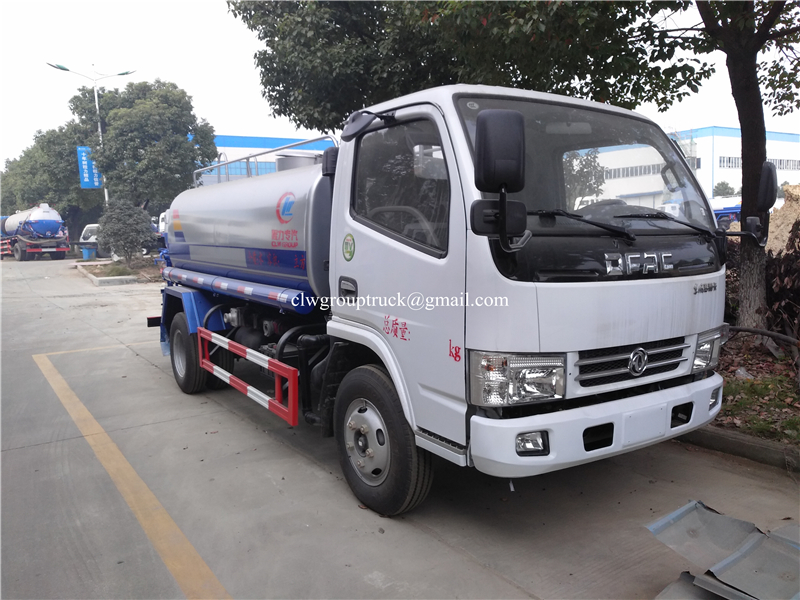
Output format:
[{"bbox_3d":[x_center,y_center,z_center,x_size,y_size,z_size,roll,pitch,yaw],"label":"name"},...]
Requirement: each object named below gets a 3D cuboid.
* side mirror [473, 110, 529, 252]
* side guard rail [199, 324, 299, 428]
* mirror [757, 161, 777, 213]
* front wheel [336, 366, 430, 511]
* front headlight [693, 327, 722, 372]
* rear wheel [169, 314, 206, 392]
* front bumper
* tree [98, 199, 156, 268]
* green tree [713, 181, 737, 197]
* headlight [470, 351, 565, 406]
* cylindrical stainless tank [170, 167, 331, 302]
[{"bbox_3d":[0.353,-0.419,2.247,0.220,0.510,0.150,-1,6,-14],"label":"side mirror"},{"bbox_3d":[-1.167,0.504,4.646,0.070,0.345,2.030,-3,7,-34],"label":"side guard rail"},{"bbox_3d":[2.034,-0.623,3.443,0.090,0.270,0.180,6,8,43],"label":"mirror"},{"bbox_3d":[-0.109,0.771,3.451,0.205,0.790,0.790,-3,7,-34],"label":"front wheel"},{"bbox_3d":[1.621,0.266,3.427,0.380,0.220,0.230,-3,7,-34],"label":"front headlight"},{"bbox_3d":[-1.970,0.490,5.919,0.205,0.790,0.790,-3,7,-34],"label":"rear wheel"},{"bbox_3d":[1.087,0.561,3.037,1.790,0.300,0.240,-3,7,-34],"label":"front bumper"},{"bbox_3d":[-10.030,-2.478,22.869,2.050,2.500,2.050,-2,7,-23],"label":"tree"},{"bbox_3d":[21.812,-5.348,42.277,2.000,5.285,2.000,4,7,27],"label":"green tree"},{"bbox_3d":[0.502,0.333,2.675,0.380,0.220,0.230,-3,7,-34],"label":"headlight"},{"bbox_3d":[-0.870,-0.577,5.802,1.613,1.131,3.624,-4,7,-34],"label":"cylindrical stainless tank"}]

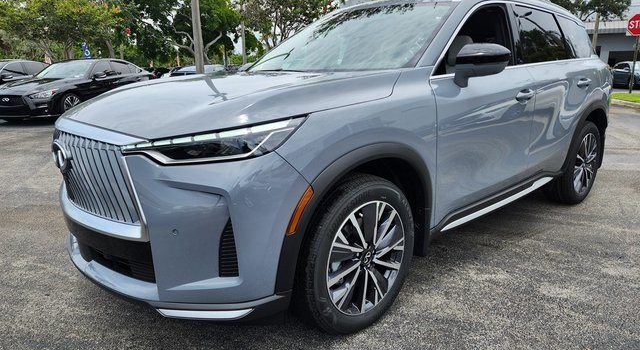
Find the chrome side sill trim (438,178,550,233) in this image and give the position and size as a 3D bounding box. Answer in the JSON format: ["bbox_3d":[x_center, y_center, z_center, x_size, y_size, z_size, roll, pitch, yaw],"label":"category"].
[{"bbox_3d":[1.277,0.173,2.897,1.600,0.100,0.120,-13,18,-39],"label":"chrome side sill trim"}]

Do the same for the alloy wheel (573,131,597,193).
[{"bbox_3d":[2.358,-0.116,3.932,0.540,0.540,0.200,-13,18,-39],"label":"alloy wheel"}]

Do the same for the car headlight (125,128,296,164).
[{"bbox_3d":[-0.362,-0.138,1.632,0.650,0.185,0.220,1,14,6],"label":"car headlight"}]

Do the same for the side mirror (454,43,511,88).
[{"bbox_3d":[0.855,-0.584,2.282,0.190,0.210,0.250,-13,18,-39],"label":"side mirror"}]

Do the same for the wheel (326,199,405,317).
[{"bbox_3d":[0.178,0.381,2.085,0.540,0.540,0.200,-13,18,-39],"label":"wheel"}]

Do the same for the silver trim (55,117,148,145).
[{"bbox_3d":[-1.083,-0.209,2.006,0.240,0.100,1.150,-13,18,-39],"label":"silver trim"}]

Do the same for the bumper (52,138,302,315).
[{"bbox_3d":[-0.910,0.147,2.243,0.700,0.760,1.920,-13,18,-39],"label":"bumper"}]

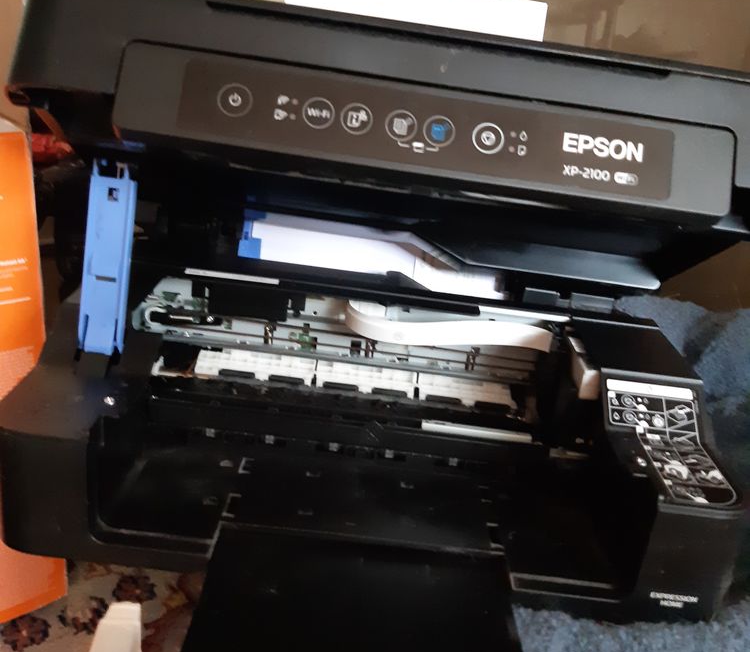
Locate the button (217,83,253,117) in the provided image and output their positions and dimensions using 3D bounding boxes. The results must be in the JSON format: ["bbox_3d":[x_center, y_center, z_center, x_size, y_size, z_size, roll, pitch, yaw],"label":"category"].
[{"bbox_3d":[-0.063,-0.101,0.336,0.016,0.016,0.003,8,-5,-2],"label":"button"}]

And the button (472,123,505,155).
[{"bbox_3d":[0.051,-0.085,0.340,0.015,0.015,0.003,8,-5,-2],"label":"button"}]

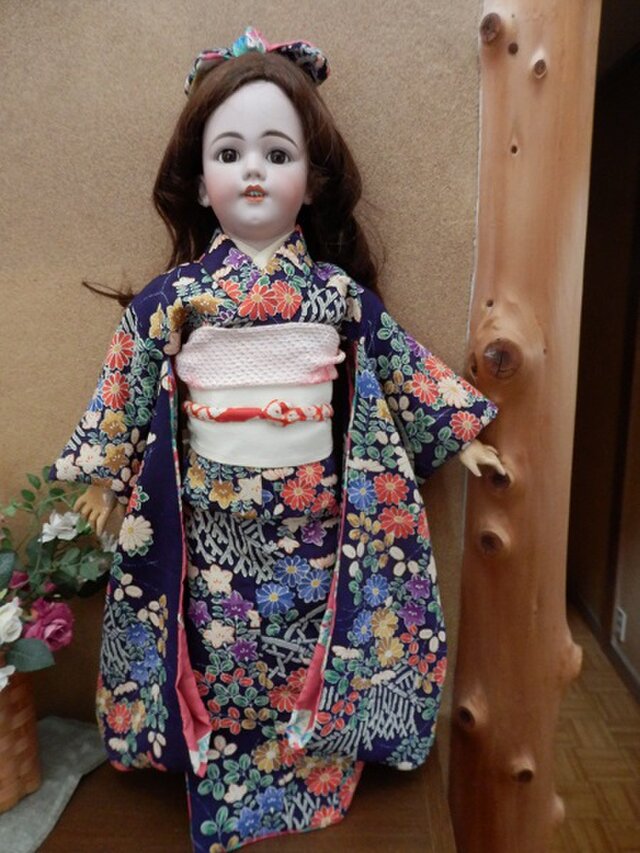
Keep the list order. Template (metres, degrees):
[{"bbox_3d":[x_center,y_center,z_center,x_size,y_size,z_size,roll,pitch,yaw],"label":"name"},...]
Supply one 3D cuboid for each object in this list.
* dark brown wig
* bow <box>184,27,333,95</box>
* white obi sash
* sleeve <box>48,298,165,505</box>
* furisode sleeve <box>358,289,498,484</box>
[{"bbox_3d":[-0.052,-0.233,0.586,0.215,0.225,0.155,-1,7,-5],"label":"dark brown wig"},{"bbox_3d":[-0.059,-0.343,0.578,0.137,0.062,0.055,0,7,-3],"label":"bow"},{"bbox_3d":[-0.059,-0.029,0.596,0.160,0.130,0.145,0,7,-3],"label":"white obi sash"},{"bbox_3d":[-0.202,-0.027,0.586,0.105,0.185,0.090,0,7,-3],"label":"sleeve"},{"bbox_3d":[0.103,-0.043,0.584,0.130,0.185,0.090,0,7,-3],"label":"furisode sleeve"}]

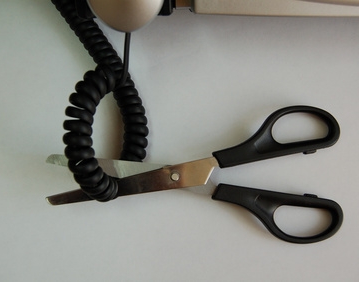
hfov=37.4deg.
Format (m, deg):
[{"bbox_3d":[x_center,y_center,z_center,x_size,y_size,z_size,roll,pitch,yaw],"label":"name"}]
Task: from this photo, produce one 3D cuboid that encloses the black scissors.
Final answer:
[{"bbox_3d":[0.009,0.019,0.305,0.170,0.011,0.080,-1,83,0],"label":"black scissors"}]

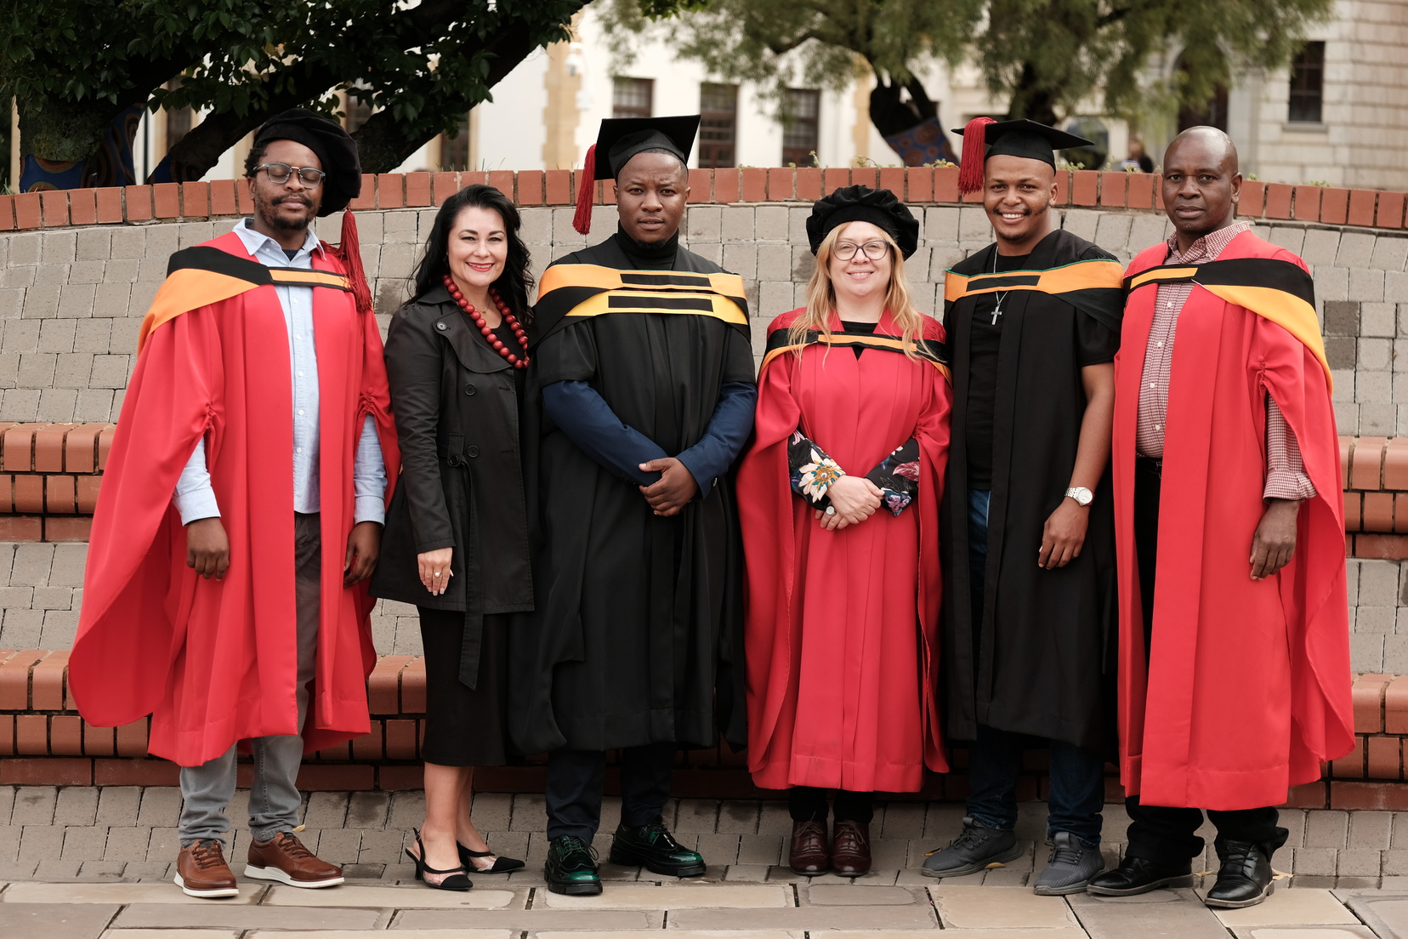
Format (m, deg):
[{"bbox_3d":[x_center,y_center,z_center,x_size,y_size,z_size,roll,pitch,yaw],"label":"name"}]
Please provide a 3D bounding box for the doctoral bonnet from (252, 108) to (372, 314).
[{"bbox_3d":[-0.925,-0.606,8.400,0.280,0.470,0.280,-1,3,-12],"label":"doctoral bonnet"}]

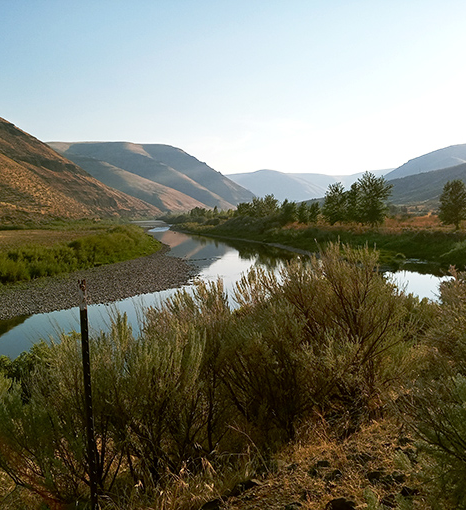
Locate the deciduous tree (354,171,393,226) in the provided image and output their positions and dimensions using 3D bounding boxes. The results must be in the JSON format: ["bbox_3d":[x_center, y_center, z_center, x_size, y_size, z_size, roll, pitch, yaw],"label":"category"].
[{"bbox_3d":[18.524,-7.265,72.000,5.000,7.100,4.900,0,5,0],"label":"deciduous tree"}]

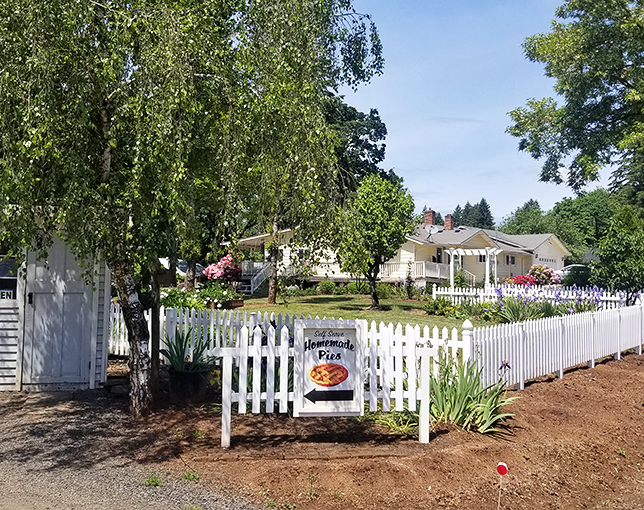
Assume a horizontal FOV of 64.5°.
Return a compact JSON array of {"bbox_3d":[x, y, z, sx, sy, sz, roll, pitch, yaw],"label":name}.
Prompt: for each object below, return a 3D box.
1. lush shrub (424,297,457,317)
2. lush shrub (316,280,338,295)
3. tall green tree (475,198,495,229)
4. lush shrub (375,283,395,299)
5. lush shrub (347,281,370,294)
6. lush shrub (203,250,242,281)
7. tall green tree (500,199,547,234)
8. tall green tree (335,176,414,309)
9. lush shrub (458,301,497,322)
[{"bbox_3d":[4.061,1.748,17.500,1.080,0.651,0.950,0,-1,0],"label":"lush shrub"},{"bbox_3d":[0.302,1.796,28.000,1.100,0.740,1.000,0,-1,0],"label":"lush shrub"},{"bbox_3d":[27.828,-3.015,88.000,4.200,13.440,4.200,0,-1,0],"label":"tall green tree"},{"bbox_3d":[3.157,1.781,25.800,1.000,0.783,0.900,0,-1,0],"label":"lush shrub"},{"bbox_3d":[2.001,1.796,28.000,1.280,0.740,1.050,0,-1,0],"label":"lush shrub"},{"bbox_3d":[-4.773,0.888,24.500,1.900,2.207,1.800,0,-1,0],"label":"lush shrub"},{"bbox_3d":[22.490,-1.674,57.000,6.000,9.264,5.800,0,-1,0],"label":"tall green tree"},{"bbox_3d":[2.032,-0.494,19.400,2.950,5.090,2.800,0,-1,0],"label":"tall green tree"},{"bbox_3d":[4.933,1.776,16.200,1.200,0.666,1.000,0,-1,0],"label":"lush shrub"}]

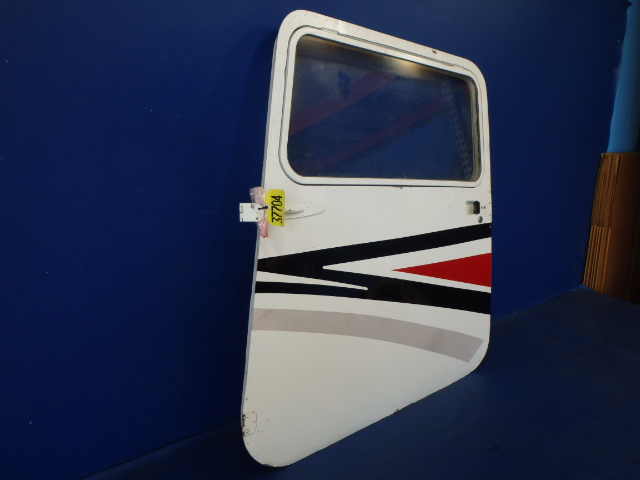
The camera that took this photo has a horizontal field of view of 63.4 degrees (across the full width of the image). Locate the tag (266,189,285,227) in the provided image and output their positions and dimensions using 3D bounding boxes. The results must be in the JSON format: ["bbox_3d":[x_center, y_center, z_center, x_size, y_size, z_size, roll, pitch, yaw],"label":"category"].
[{"bbox_3d":[-0.096,-0.070,1.120,0.045,0.078,0.004,-5,6,-33],"label":"tag"}]

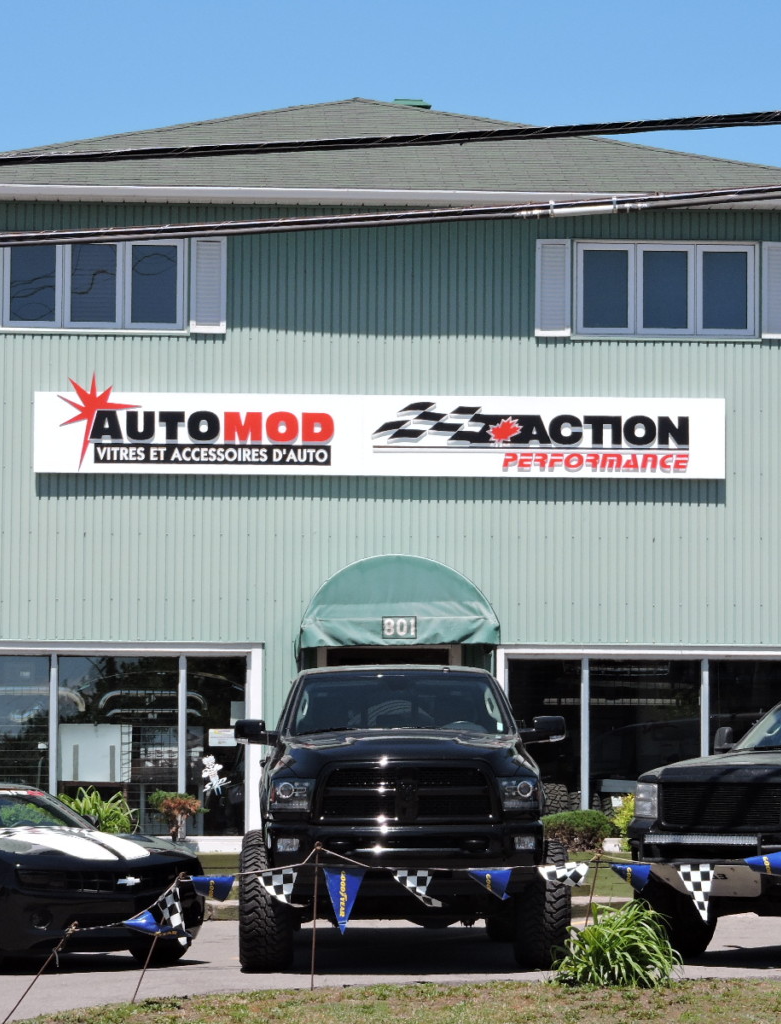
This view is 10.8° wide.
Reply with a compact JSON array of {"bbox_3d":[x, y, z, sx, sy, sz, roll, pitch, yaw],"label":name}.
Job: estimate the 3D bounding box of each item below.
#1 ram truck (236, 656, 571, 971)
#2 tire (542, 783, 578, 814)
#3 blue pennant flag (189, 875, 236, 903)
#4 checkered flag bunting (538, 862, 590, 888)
[{"bbox_3d":[0.062,2.261,31.519,2.420,2.200,6.000,0,-3,-1],"label":"ram truck"},{"bbox_3d":[1.518,2.971,38.900,0.320,0.860,0.860,0,-4,0],"label":"tire"},{"bbox_3d":[-1.187,2.510,27.600,0.300,0.180,0.200,0,-4,0],"label":"blue pennant flag"},{"bbox_3d":[1.167,2.435,27.800,0.340,0.180,0.200,0,-4,0],"label":"checkered flag bunting"}]

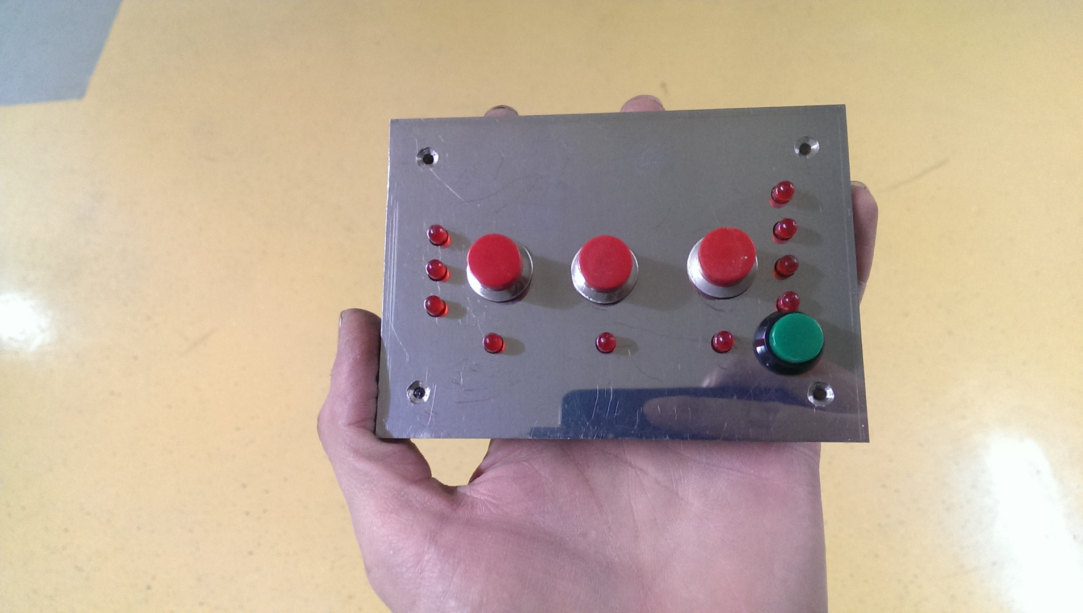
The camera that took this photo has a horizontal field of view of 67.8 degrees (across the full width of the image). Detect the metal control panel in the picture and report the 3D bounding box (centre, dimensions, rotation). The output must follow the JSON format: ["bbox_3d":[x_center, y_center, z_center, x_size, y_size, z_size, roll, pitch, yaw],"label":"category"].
[{"bbox_3d":[0.020,-0.008,0.226,0.126,0.044,0.090,-1,79,5],"label":"metal control panel"}]

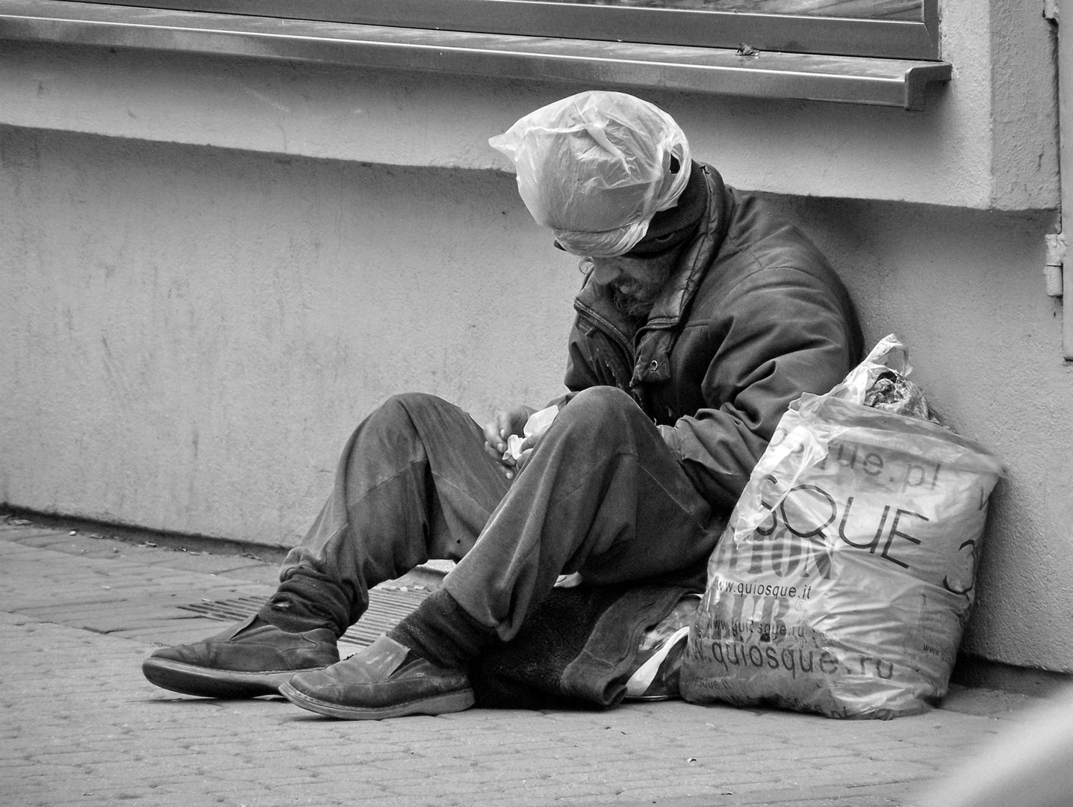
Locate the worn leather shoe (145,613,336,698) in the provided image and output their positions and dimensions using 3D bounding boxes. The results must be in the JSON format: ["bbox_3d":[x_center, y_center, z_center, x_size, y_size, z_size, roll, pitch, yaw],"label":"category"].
[{"bbox_3d":[-0.424,0.361,16.900,0.280,0.115,0.105,-3,-6,-20],"label":"worn leather shoe"}]

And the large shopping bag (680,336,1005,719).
[{"bbox_3d":[0.438,0.178,16.520,0.370,0.510,0.300,10,0,11],"label":"large shopping bag"}]

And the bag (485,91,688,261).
[{"bbox_3d":[0.079,-0.331,16.950,0.235,0.230,0.225,-34,19,-24],"label":"bag"}]

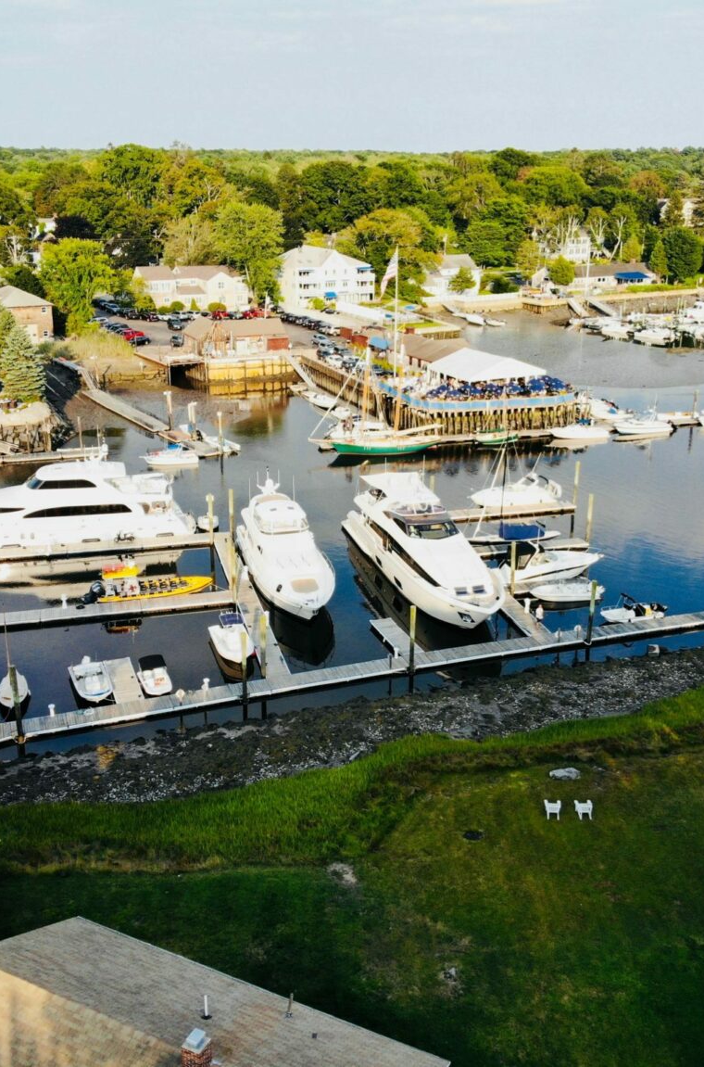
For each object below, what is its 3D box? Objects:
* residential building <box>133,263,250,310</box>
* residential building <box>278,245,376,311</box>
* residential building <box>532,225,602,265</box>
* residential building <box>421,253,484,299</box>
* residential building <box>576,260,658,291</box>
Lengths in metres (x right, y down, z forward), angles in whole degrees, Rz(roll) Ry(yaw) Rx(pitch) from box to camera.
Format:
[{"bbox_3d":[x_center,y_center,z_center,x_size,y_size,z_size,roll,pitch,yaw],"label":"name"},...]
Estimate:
[{"bbox_3d":[-30.690,-48.140,193.690,21.500,8.000,11.000,-2,20,-7],"label":"residential building"},{"bbox_3d":[-5.870,-55.660,212.860,18.200,11.800,10.500,-11,23,-29],"label":"residential building"},{"bbox_3d":[62.390,-83.710,285.130,12.000,9.200,11.000,-12,24,-31],"label":"residential building"},{"bbox_3d":[22.550,-60.040,227.840,10.700,8.500,8.500,-10,23,-26],"label":"residential building"},{"bbox_3d":[62.890,-64.380,245.270,23.500,5.200,8.700,-7,22,-21],"label":"residential building"}]

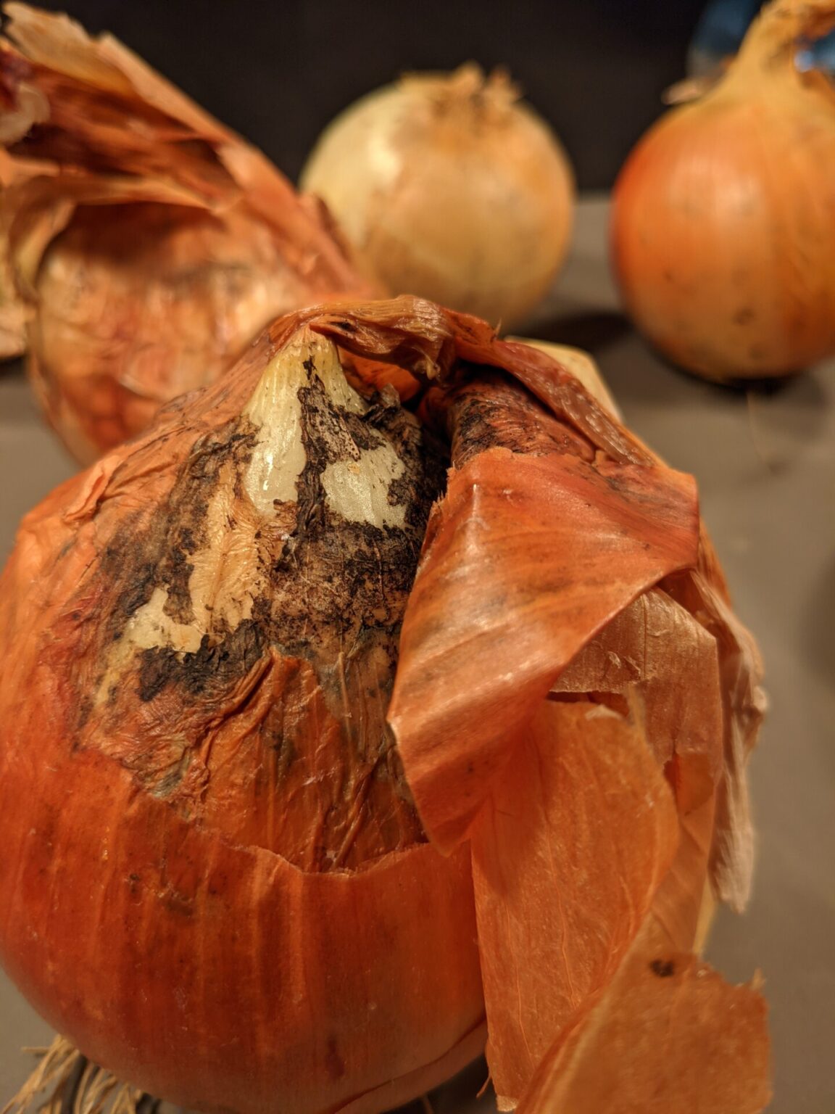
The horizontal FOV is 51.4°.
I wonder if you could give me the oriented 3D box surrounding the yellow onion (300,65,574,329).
[{"bbox_3d":[0.006,-0.099,0.243,0.077,0.073,0.077,6,39,-5],"label":"yellow onion"}]

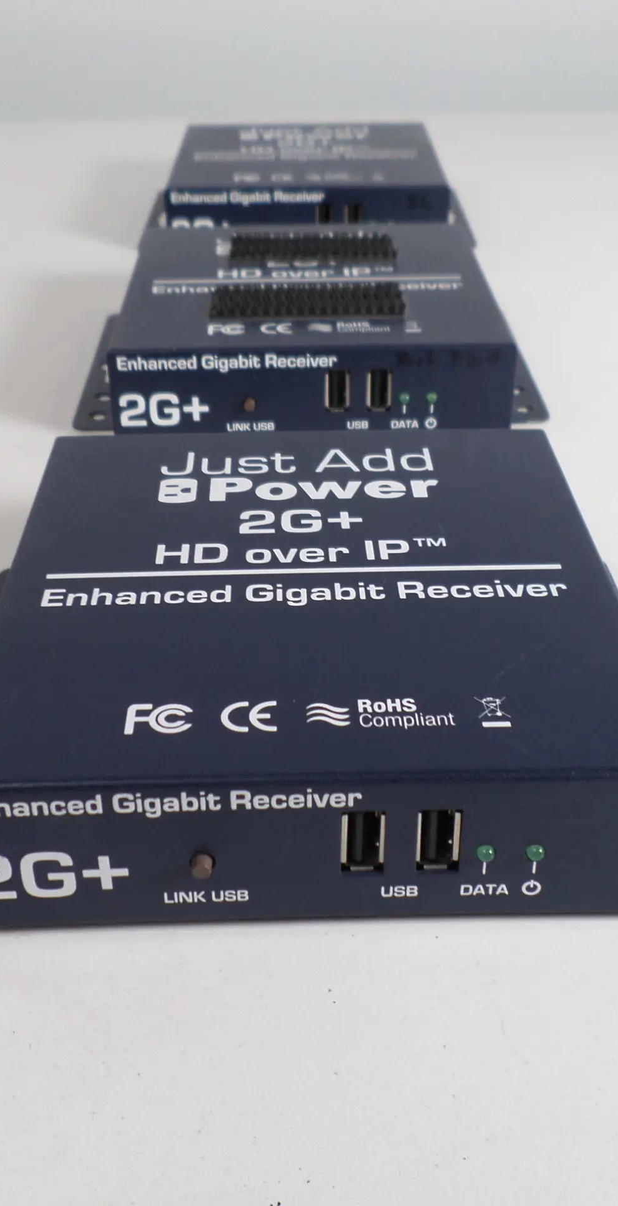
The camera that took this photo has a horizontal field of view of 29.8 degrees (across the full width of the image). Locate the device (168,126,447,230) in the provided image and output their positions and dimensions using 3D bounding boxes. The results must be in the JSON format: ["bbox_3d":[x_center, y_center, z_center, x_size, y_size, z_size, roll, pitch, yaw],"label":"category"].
[{"bbox_3d":[-0.001,-0.210,0.588,0.142,0.033,0.135,-1,33,0],"label":"device"}]

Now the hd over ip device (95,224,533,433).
[{"bbox_3d":[0.000,-0.102,0.423,0.142,0.033,0.135,-1,33,-1],"label":"hd over ip device"}]

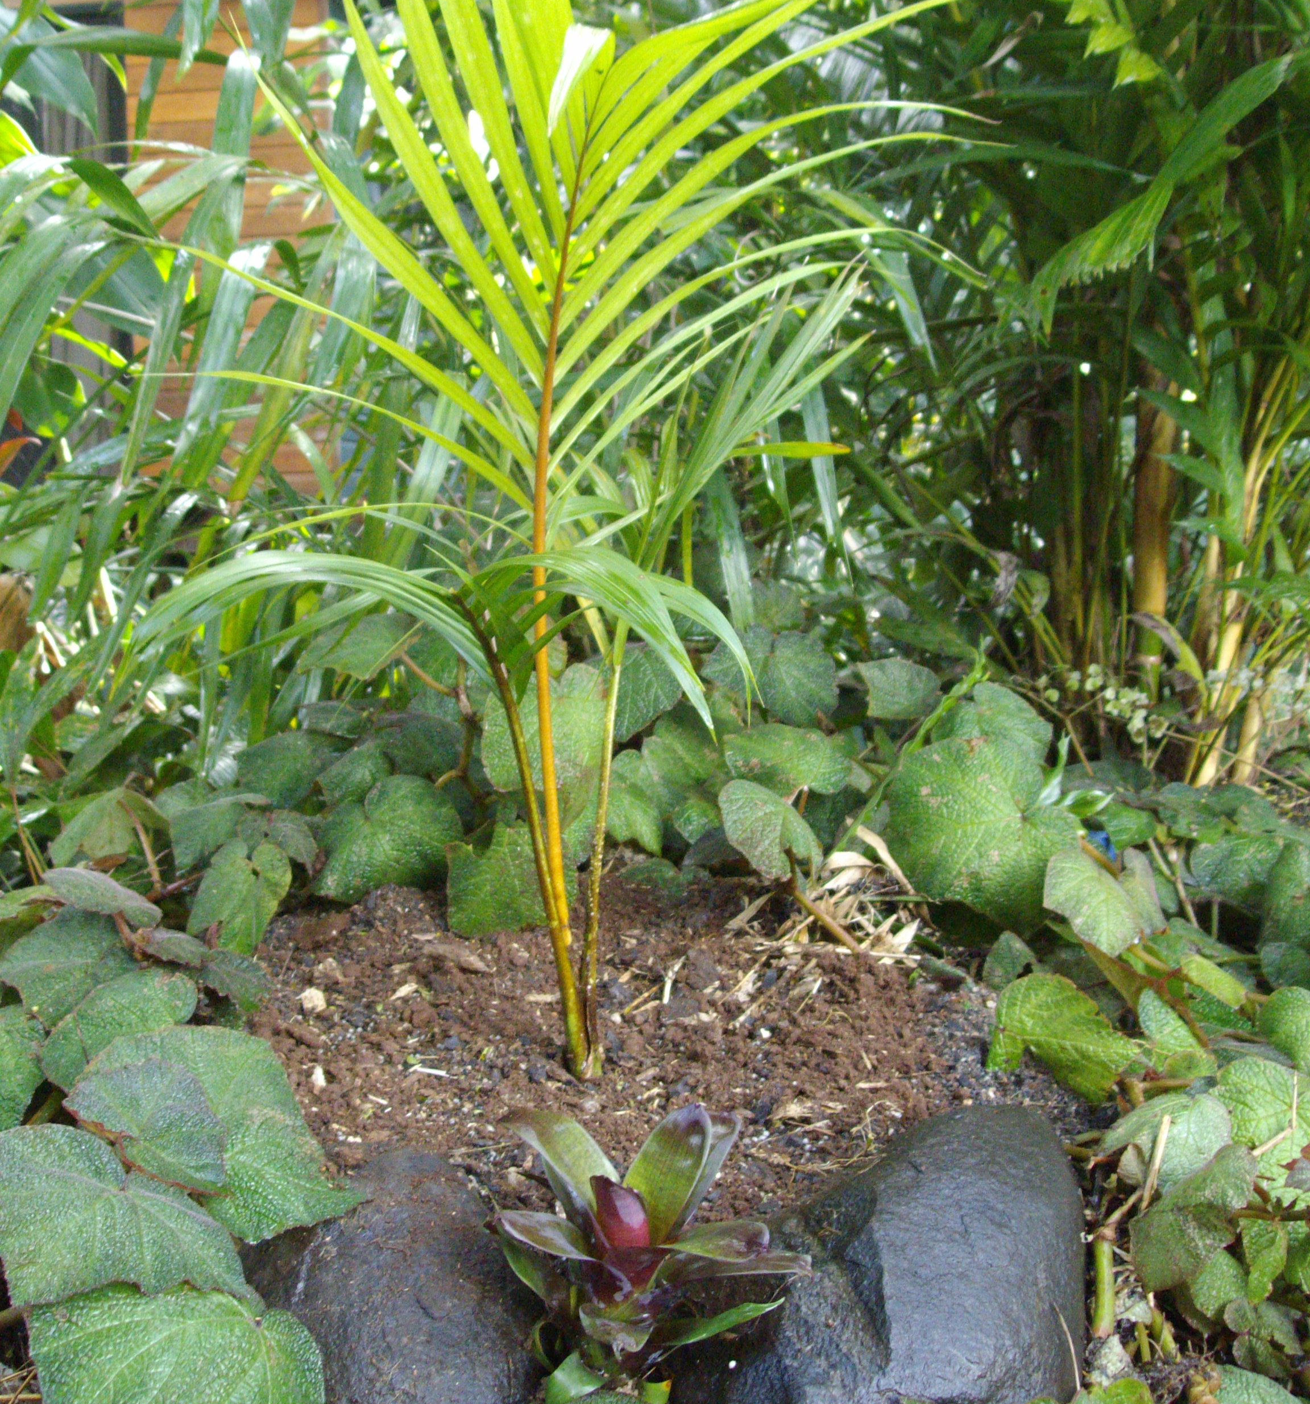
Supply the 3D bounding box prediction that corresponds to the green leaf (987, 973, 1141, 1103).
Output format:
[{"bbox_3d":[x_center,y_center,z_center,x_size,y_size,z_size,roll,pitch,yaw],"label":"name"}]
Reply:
[{"bbox_3d":[0.373,0.318,1.676,0.141,0.040,0.114,30,64,25],"label":"green leaf"}]

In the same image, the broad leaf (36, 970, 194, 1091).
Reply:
[{"bbox_3d":[-0.464,0.286,1.579,0.141,0.030,0.087,-34,53,-30],"label":"broad leaf"}]

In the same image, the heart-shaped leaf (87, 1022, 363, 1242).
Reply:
[{"bbox_3d":[-0.325,0.334,1.407,0.227,0.045,0.153,27,40,9],"label":"heart-shaped leaf"}]

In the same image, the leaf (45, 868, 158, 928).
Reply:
[{"bbox_3d":[-0.530,0.192,1.745,0.161,0.025,0.062,19,33,32],"label":"leaf"}]

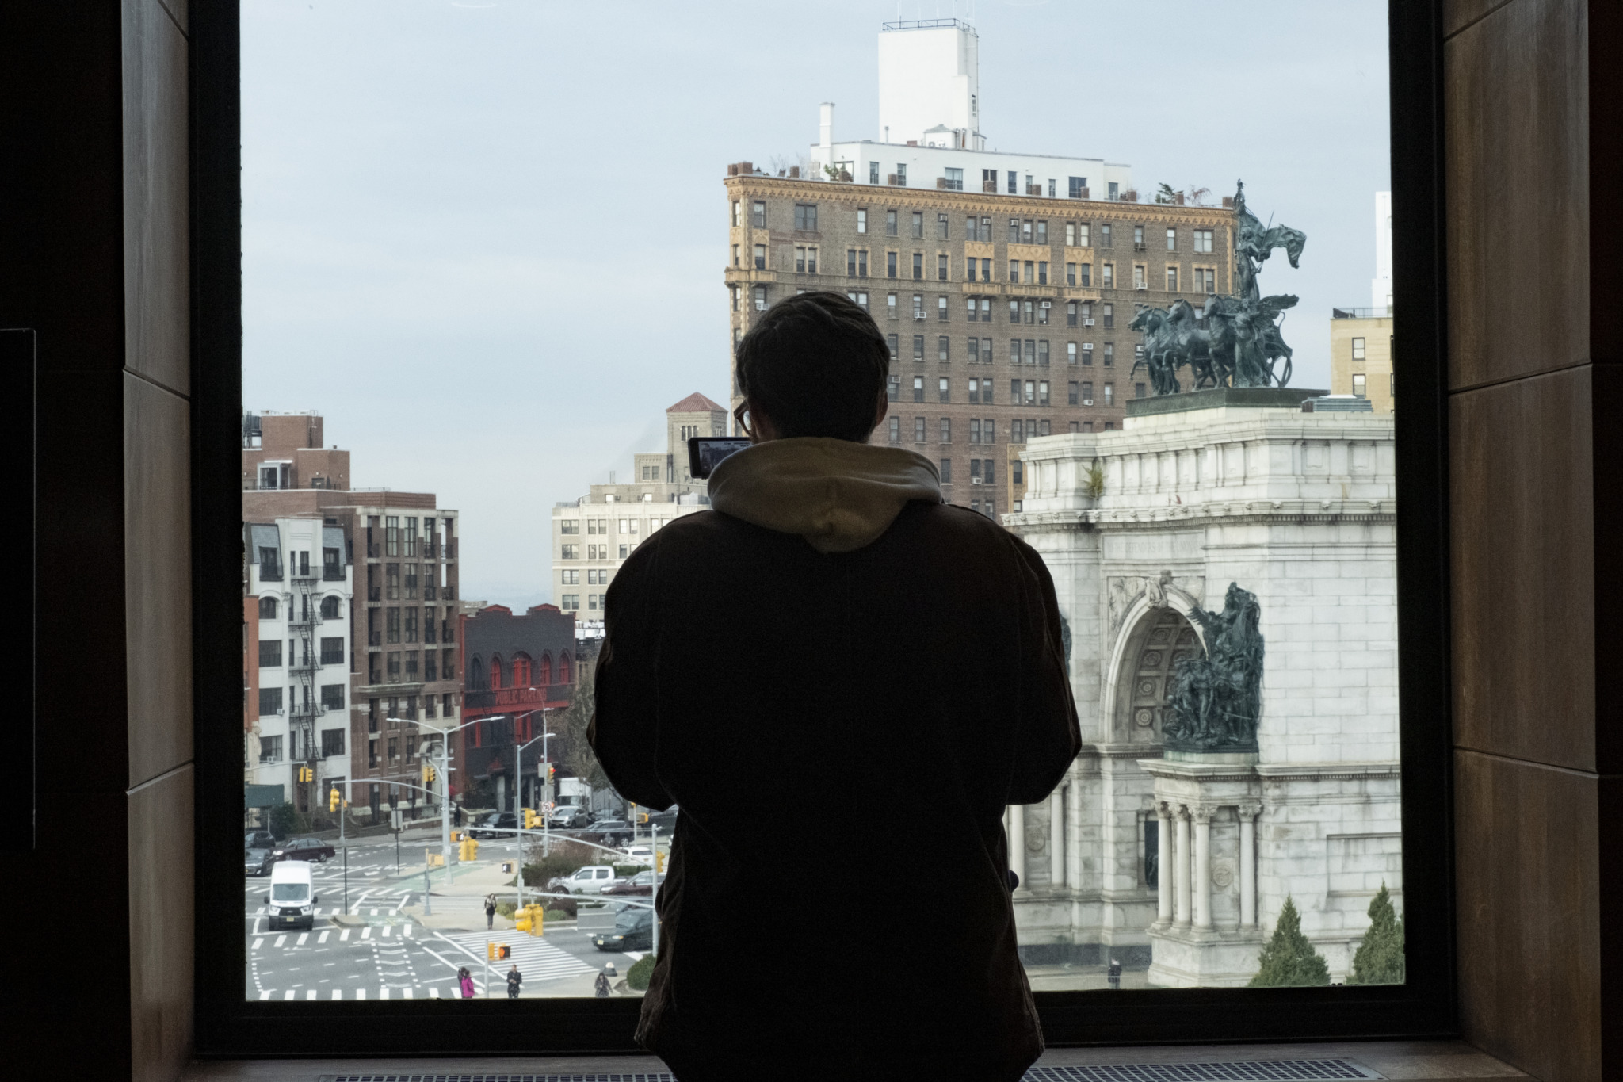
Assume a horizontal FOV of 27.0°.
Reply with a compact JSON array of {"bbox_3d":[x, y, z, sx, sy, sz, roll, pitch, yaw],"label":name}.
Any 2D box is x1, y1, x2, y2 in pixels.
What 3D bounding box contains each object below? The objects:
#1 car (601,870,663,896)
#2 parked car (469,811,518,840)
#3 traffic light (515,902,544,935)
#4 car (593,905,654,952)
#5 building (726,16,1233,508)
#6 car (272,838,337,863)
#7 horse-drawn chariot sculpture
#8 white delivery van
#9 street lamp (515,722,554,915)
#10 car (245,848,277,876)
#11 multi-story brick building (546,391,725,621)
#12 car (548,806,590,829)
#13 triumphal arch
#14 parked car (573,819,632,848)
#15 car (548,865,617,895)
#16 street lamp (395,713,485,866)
[{"bbox_3d":[-8.316,17.643,173.222,4.750,1.460,1.840,0,-1,-21],"label":"car"},{"bbox_3d":[-22.860,20.512,243.000,1.900,1.760,4.750,-1,-1,22],"label":"parked car"},{"bbox_3d":[-8.930,11.970,107.000,0.850,1.050,0.650,0,-1,-3],"label":"traffic light"},{"bbox_3d":[-7.160,17.191,150.119,4.700,1.580,1.860,0,-1,-45],"label":"car"},{"bbox_3d":[7.747,-9.974,263.681,47.800,61.000,22.000,0,-1,-33],"label":"building"},{"bbox_3d":[-31.850,19.460,211.600,1.820,1.460,4.800,-1,-1,45],"label":"car"},{"bbox_3d":[18.180,-10.952,145.918,6.500,9.300,9.200,0,-1,-19],"label":"horse-drawn chariot sculpture"},{"bbox_3d":[-24.400,16.667,158.986,2.200,2.720,6.000,0,-1,-8],"label":"white delivery van"},{"bbox_3d":[-13.000,13.630,159.000,0.500,9.130,3.000,0,-1,-36],"label":"street lamp"},{"bbox_3d":[-32.900,19.016,200.500,1.830,1.500,4.600,0,-1,1],"label":"car"},{"bbox_3d":[-19.600,4.200,428.000,23.000,44.000,20.000,-1,-1,12],"label":"multi-story brick building"},{"bbox_3d":[-16.939,19.284,238.200,1.820,1.540,4.500,0,-1,13],"label":"car"},{"bbox_3d":[17.434,5.700,145.481,13.000,24.000,26.400,0,-1,-19],"label":"triumphal arch"},{"bbox_3d":[-14.300,20.075,230.800,4.650,1.700,1.850,0,-1,-40],"label":"parked car"},{"bbox_3d":[-11.350,18.096,180.000,5.250,1.770,1.870,0,-1,-10],"label":"car"},{"bbox_3d":[-19.471,13.904,181.041,6.300,9.000,0.500,0,-1,-7],"label":"street lamp"}]

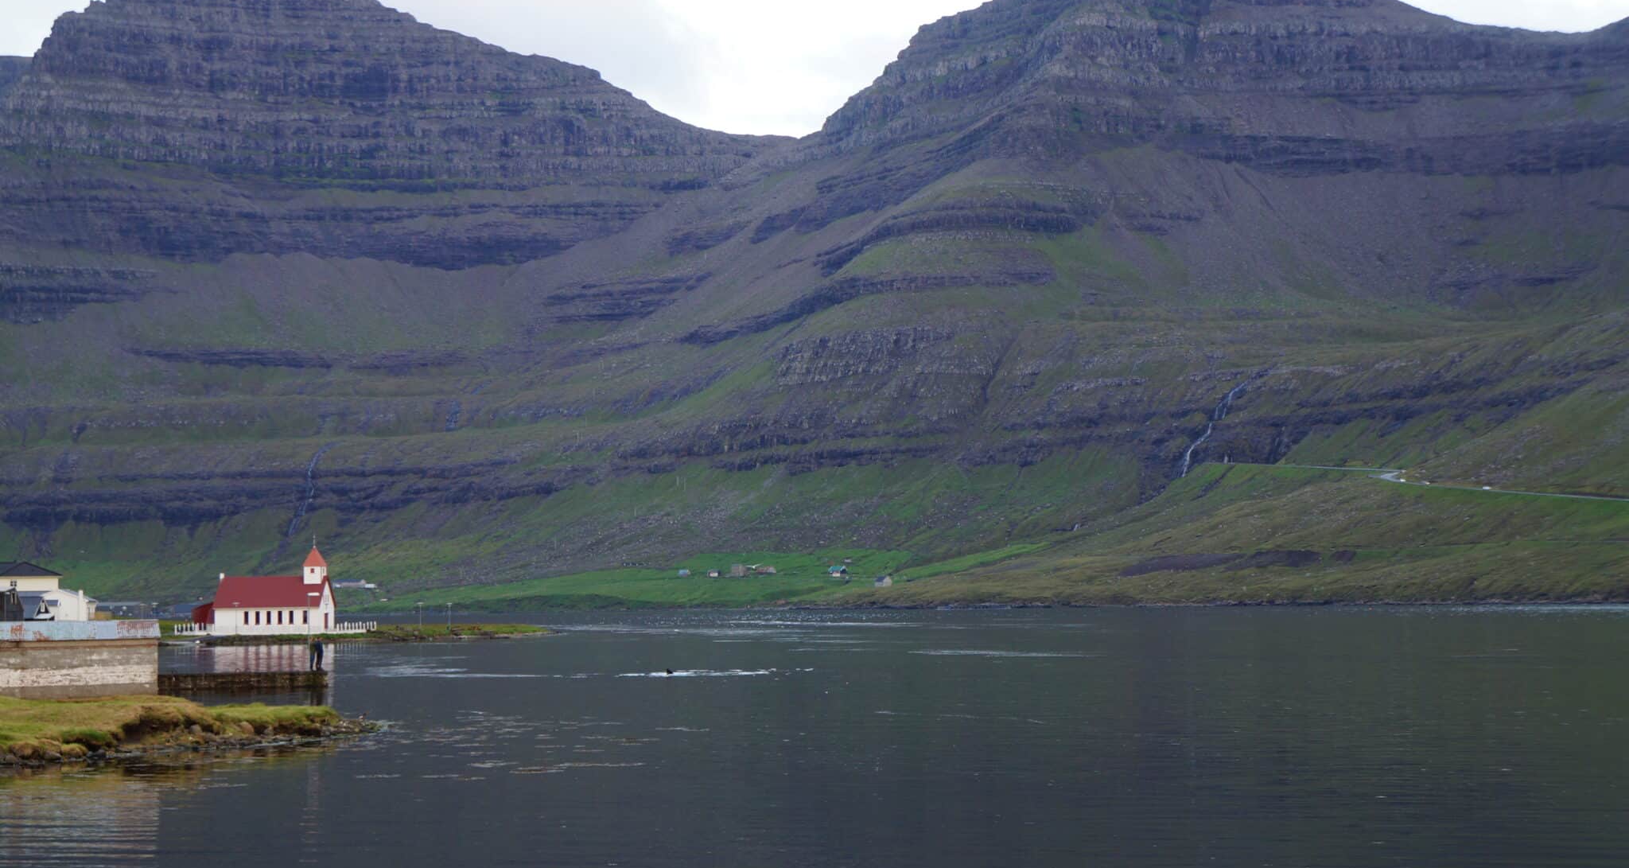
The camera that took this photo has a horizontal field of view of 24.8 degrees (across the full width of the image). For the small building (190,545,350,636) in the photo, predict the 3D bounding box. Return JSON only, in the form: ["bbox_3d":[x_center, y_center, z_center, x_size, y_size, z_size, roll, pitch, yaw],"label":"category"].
[{"bbox_3d":[-65.020,18.290,437.000,15.800,10.500,7.200,-1,-3,7],"label":"small building"}]

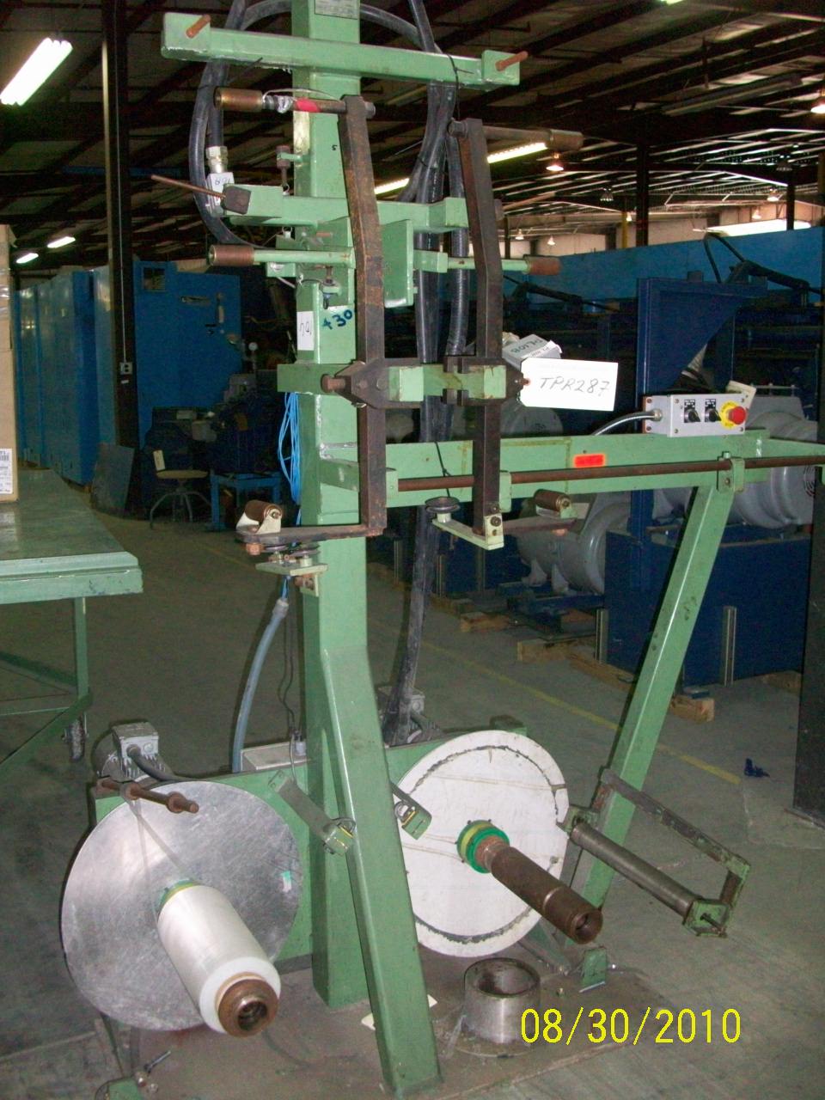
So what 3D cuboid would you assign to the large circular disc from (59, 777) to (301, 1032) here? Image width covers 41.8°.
[{"bbox_3d":[-0.367,0.726,1.960,0.525,0.525,0.425,-5,12,-28],"label":"large circular disc"}]

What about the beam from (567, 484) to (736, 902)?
[{"bbox_3d":[0.545,0.388,2.520,0.076,1.150,0.051,17,1,-27],"label":"beam"}]

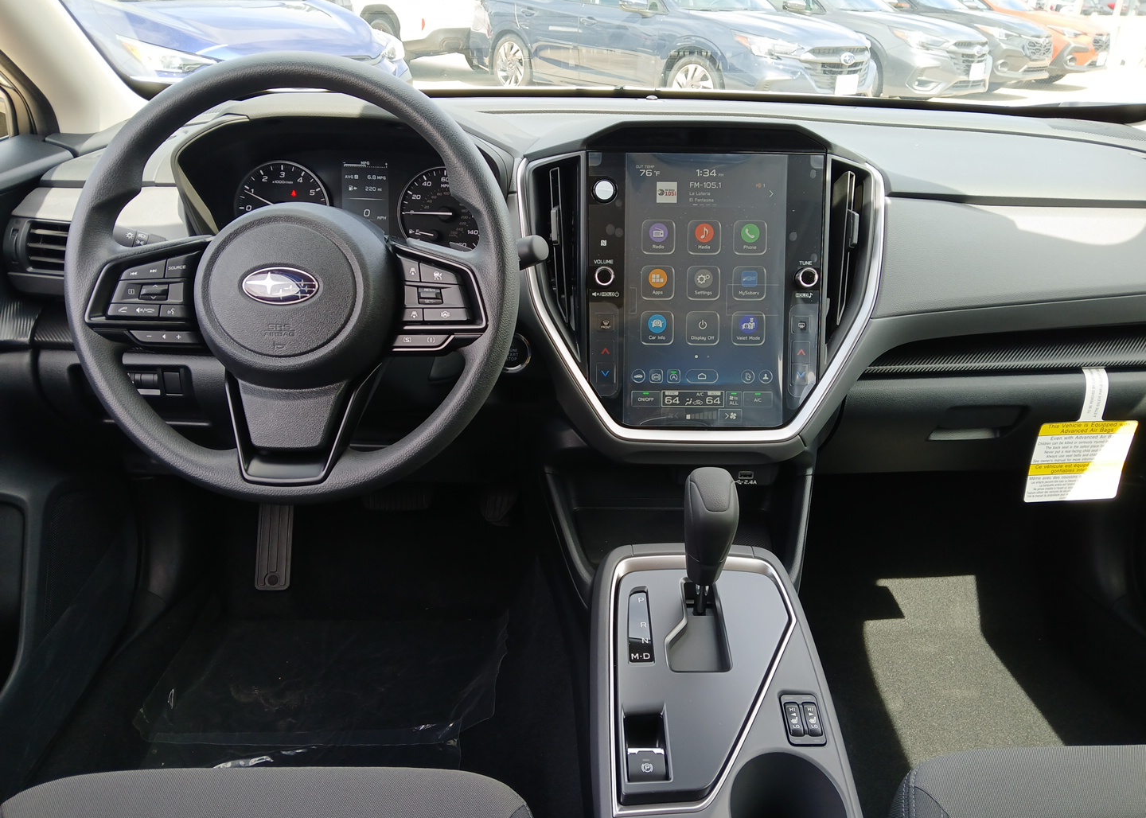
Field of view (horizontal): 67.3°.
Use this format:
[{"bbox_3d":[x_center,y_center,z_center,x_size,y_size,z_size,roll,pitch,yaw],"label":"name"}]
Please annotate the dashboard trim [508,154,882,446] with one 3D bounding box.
[{"bbox_3d":[0.124,-0.106,0.824,0.346,0.274,0.050,1,2,0],"label":"dashboard trim"}]

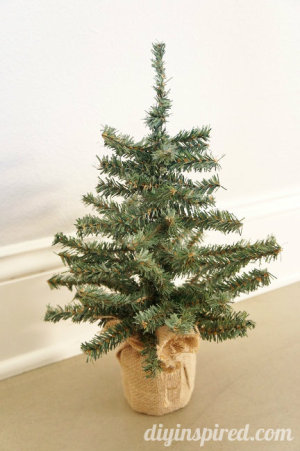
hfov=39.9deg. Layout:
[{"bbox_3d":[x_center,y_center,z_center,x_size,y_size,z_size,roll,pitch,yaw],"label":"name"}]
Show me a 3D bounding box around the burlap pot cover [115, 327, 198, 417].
[{"bbox_3d":[0.014,0.192,0.572,0.110,0.104,0.110,-1,24,0],"label":"burlap pot cover"}]

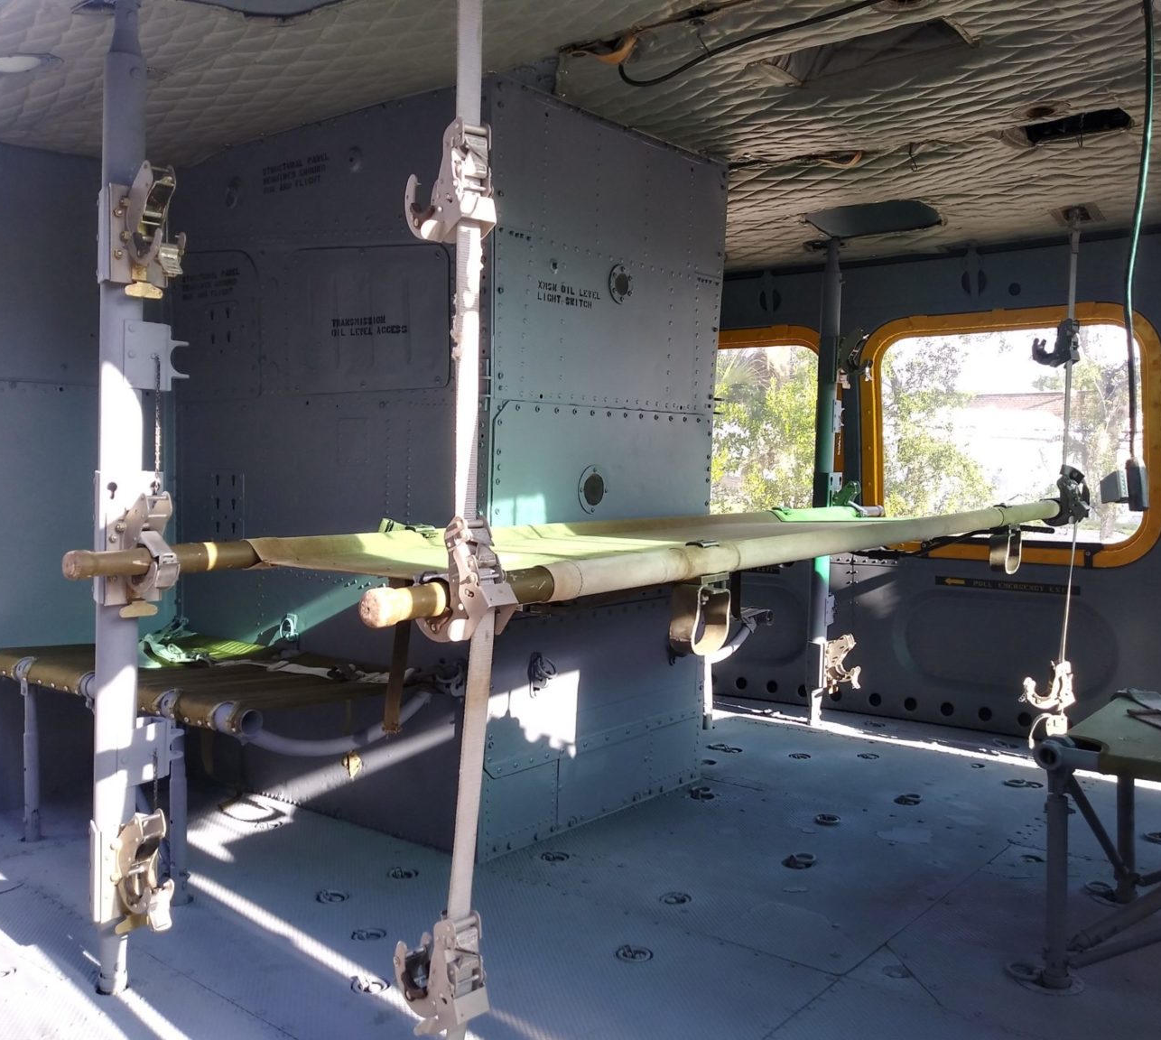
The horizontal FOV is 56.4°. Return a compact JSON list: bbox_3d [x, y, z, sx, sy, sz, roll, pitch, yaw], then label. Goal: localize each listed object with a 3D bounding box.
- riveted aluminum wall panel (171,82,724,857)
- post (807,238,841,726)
[{"bbox_3d":[-0.287,-0.104,2.306,0.879,1.295,0.708,3,3,38],"label":"riveted aluminum wall panel"},{"bbox_3d":[0.650,-0.093,2.878,0.055,1.283,0.055,3,3,38],"label":"post"}]

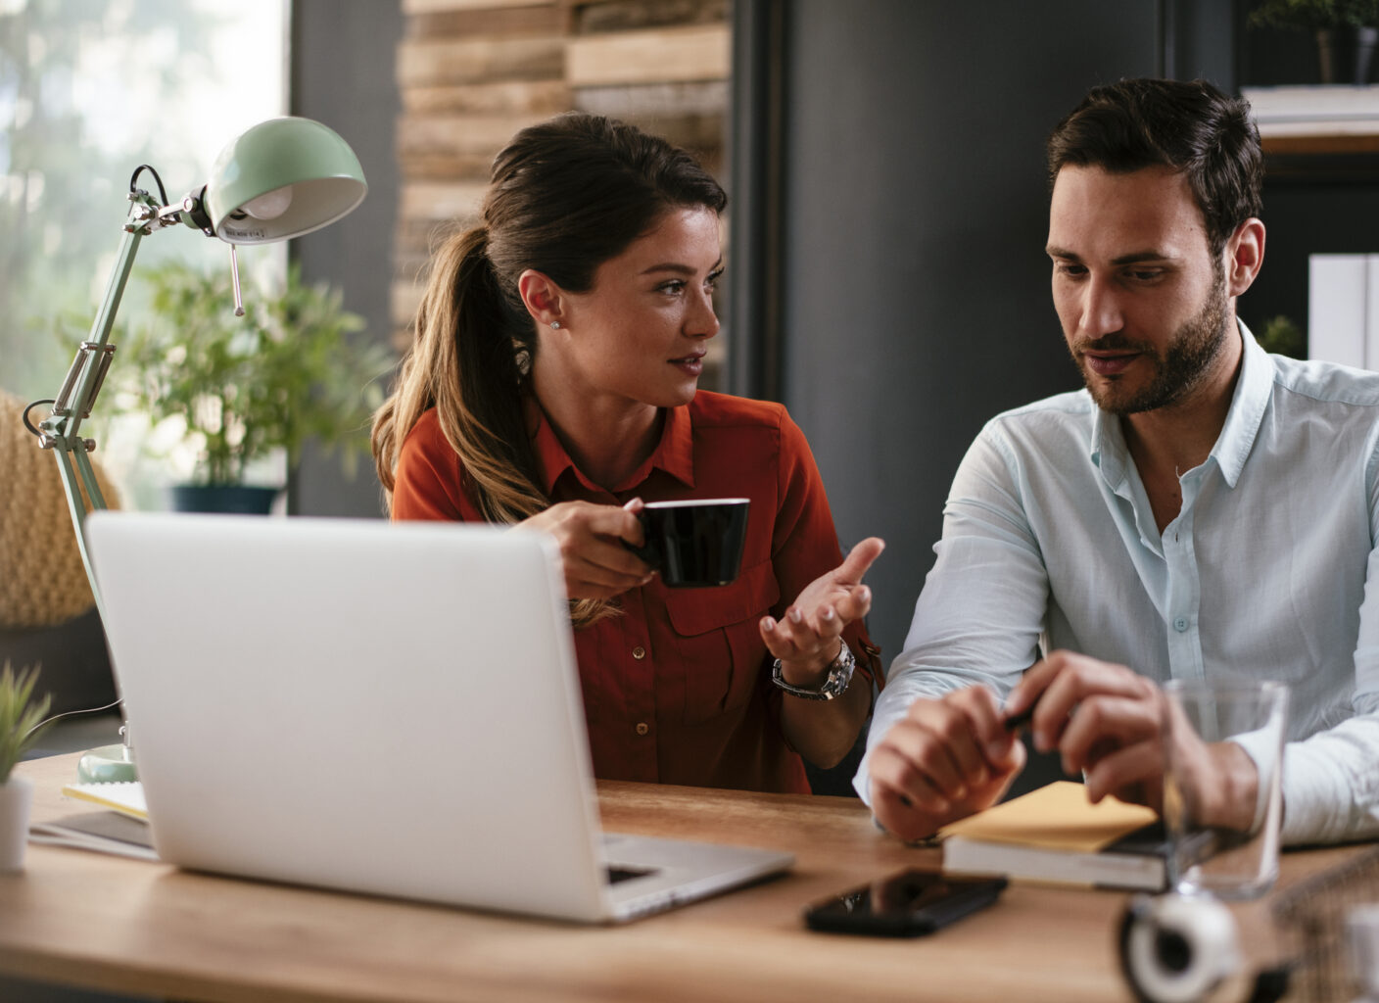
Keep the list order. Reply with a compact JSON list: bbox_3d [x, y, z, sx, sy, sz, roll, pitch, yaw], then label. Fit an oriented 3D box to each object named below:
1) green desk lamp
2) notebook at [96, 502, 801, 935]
[{"bbox_3d":[-0.409,-0.036,2.019,0.330,0.557,0.160,2,1,41],"label":"green desk lamp"},{"bbox_3d":[-0.155,0.132,1.605,0.359,0.241,0.313,1,1,30],"label":"notebook"}]

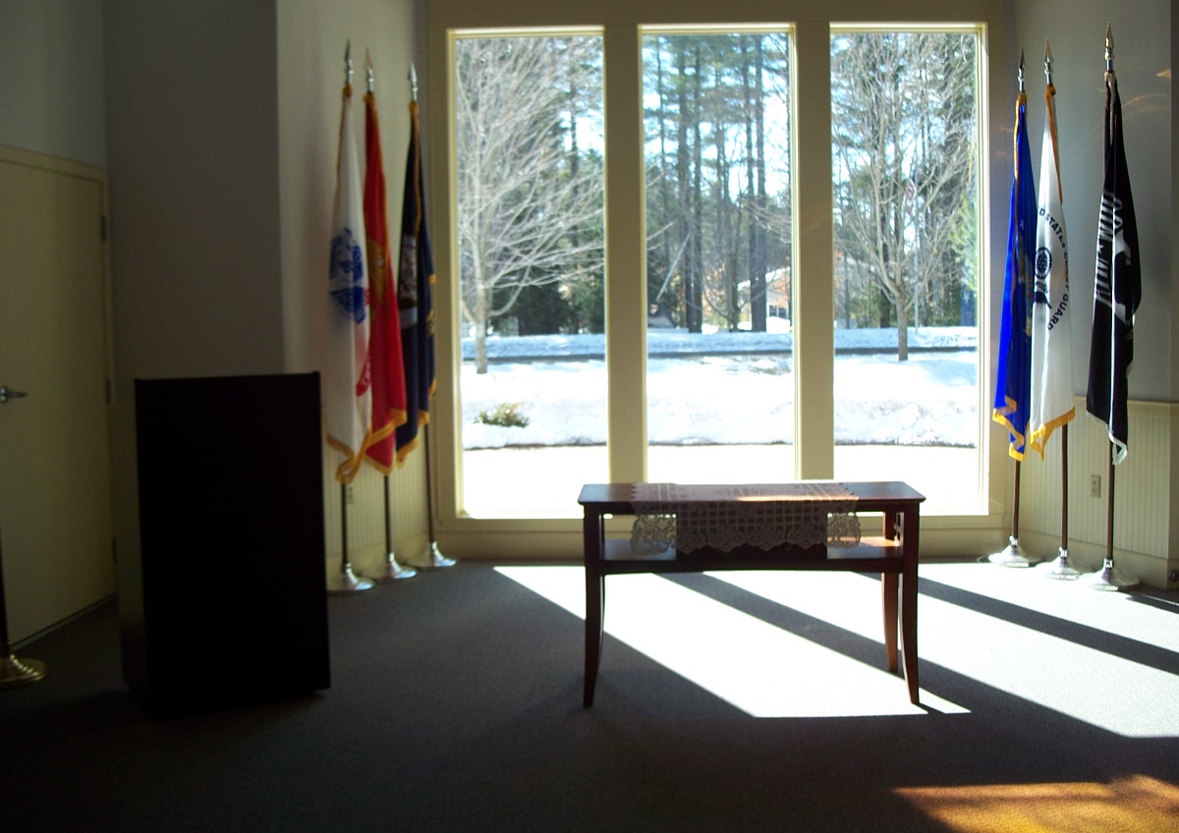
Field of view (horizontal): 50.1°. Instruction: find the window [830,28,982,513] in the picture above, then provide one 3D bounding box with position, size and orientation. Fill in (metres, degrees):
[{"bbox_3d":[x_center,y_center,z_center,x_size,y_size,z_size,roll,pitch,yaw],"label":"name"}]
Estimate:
[{"bbox_3d":[1.758,-0.783,6.901,0.850,2.670,0.100,-1,5,2],"label":"window"}]

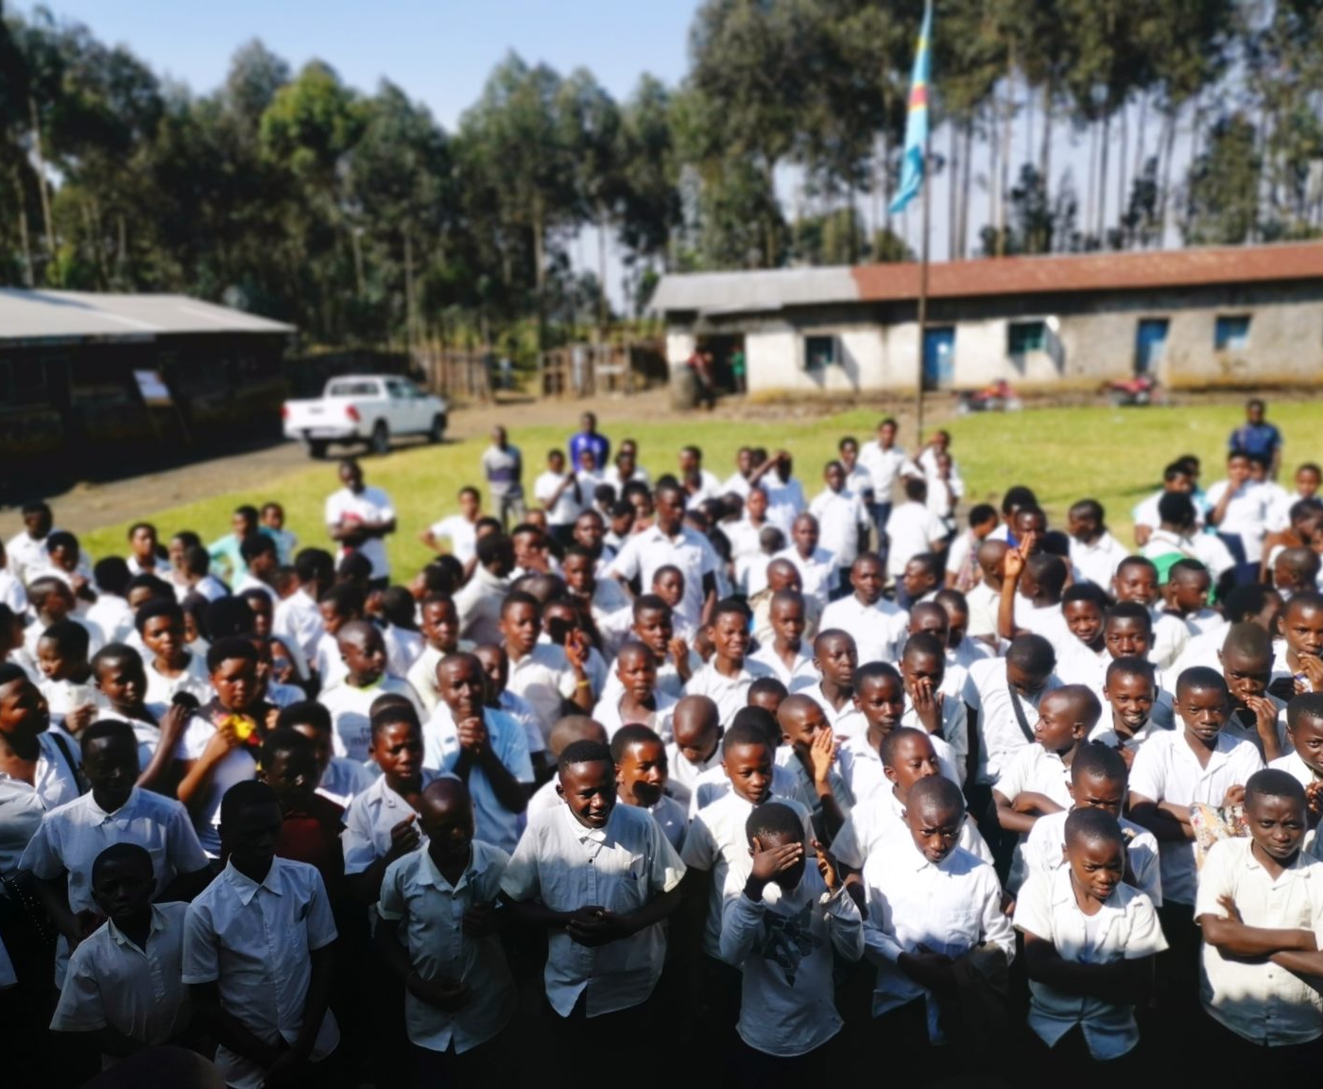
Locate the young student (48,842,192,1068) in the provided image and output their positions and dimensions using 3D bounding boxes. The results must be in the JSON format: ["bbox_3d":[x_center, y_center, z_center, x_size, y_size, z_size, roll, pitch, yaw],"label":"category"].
[{"bbox_3d":[-1.353,1.391,3.022,0.400,1.293,0.260,-8,12,-35],"label":"young student"}]

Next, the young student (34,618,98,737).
[{"bbox_3d":[-2.217,1.035,4.413,0.400,1.538,0.280,1,10,12],"label":"young student"}]

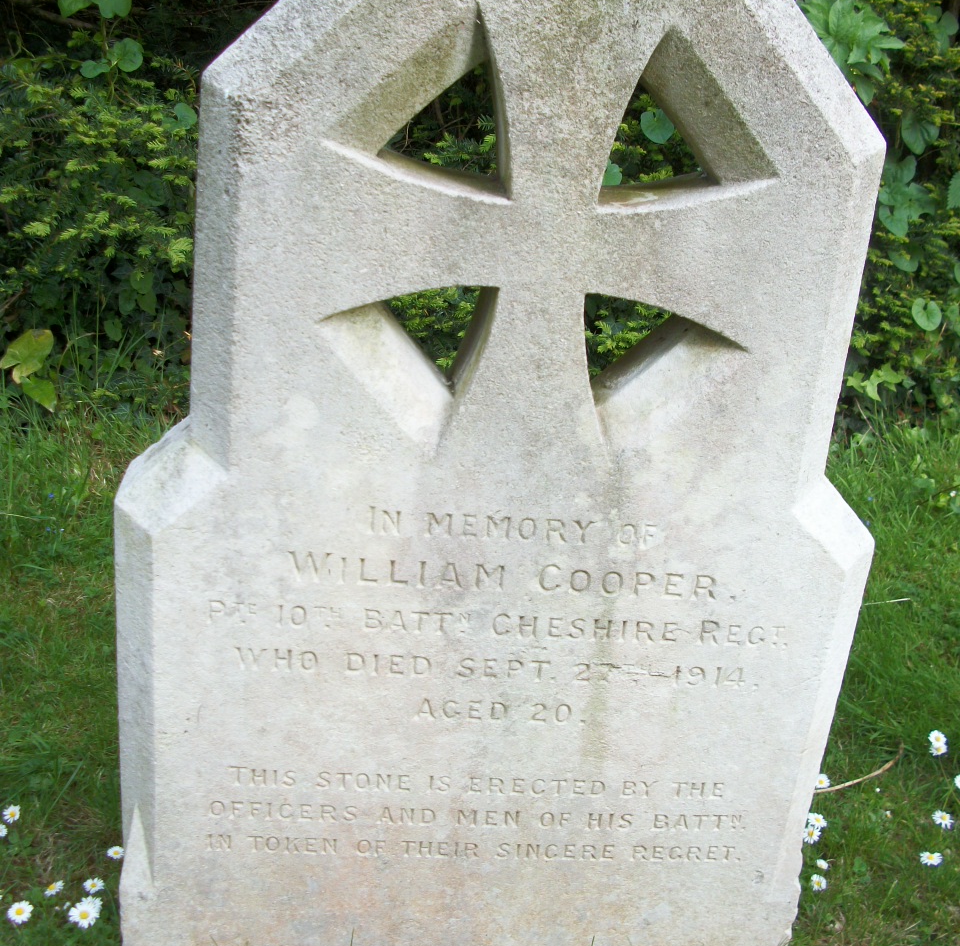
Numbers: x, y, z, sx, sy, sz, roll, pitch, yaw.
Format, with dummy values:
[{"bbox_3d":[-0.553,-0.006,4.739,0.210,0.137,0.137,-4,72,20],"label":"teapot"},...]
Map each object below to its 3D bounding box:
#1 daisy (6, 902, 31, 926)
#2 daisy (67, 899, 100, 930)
[{"bbox_3d":[-0.417,0.398,1.170,0.023,0.010,0.023,-13,33,-23],"label":"daisy"},{"bbox_3d":[-0.360,0.400,1.174,0.027,0.010,0.027,-2,30,1],"label":"daisy"}]

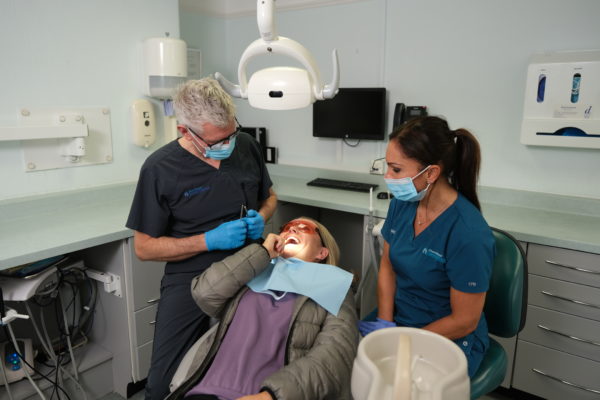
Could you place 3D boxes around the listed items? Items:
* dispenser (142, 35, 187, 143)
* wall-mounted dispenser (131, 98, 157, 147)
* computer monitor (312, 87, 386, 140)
[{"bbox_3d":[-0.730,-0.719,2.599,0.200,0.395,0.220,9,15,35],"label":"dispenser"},{"bbox_3d":[-0.872,-0.432,2.548,0.100,0.267,0.105,9,15,35],"label":"wall-mounted dispenser"},{"bbox_3d":[0.314,-0.544,2.850,0.510,0.310,0.055,8,14,32],"label":"computer monitor"}]

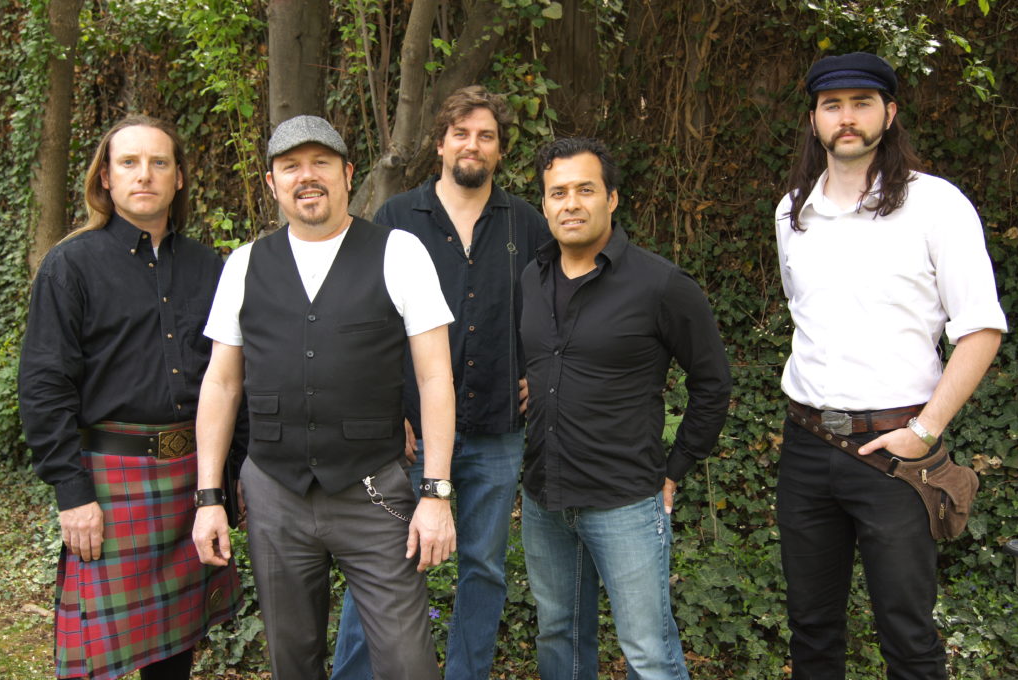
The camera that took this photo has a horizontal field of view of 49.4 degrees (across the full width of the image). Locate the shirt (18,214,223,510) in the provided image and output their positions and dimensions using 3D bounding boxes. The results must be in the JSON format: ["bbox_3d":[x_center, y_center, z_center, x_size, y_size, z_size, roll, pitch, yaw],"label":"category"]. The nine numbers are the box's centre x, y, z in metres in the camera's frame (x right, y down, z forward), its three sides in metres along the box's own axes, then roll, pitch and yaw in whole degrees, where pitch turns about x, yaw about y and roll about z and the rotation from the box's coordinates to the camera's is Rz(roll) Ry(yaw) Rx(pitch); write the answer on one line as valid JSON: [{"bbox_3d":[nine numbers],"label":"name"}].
[{"bbox_3d":[-0.872,0.047,2.560,0.530,0.660,0.330,-3,6,-34],"label":"shirt"}]

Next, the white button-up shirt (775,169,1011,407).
[{"bbox_3d":[0.861,-0.115,2.520,0.490,0.550,0.310,3,6,35],"label":"white button-up shirt"}]

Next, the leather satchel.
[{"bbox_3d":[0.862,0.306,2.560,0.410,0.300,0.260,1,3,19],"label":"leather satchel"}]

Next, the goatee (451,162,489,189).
[{"bbox_3d":[-0.095,-0.407,2.740,0.090,0.066,0.060,0,3,-2],"label":"goatee"}]

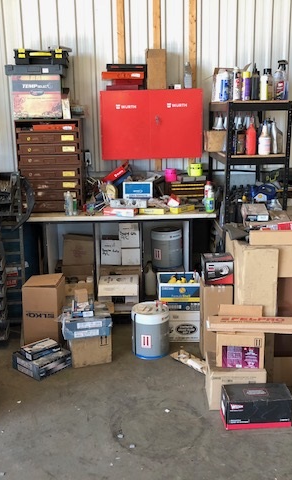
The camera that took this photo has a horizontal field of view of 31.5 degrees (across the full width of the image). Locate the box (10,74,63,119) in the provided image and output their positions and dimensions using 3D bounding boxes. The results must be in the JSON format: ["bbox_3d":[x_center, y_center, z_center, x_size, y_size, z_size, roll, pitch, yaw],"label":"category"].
[{"bbox_3d":[-0.914,-1.212,4.420,0.405,0.340,0.310,-3,14,-7],"label":"box"}]

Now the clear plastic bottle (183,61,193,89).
[{"bbox_3d":[0.397,-1.569,4.921,0.069,0.247,0.069,-1,13,0],"label":"clear plastic bottle"}]

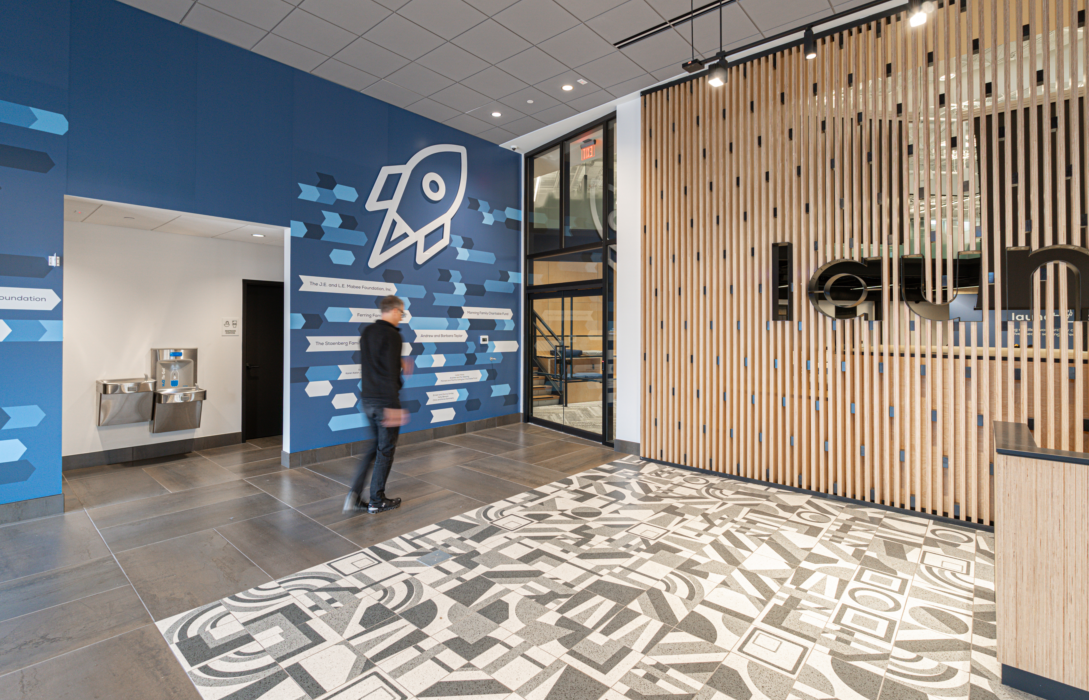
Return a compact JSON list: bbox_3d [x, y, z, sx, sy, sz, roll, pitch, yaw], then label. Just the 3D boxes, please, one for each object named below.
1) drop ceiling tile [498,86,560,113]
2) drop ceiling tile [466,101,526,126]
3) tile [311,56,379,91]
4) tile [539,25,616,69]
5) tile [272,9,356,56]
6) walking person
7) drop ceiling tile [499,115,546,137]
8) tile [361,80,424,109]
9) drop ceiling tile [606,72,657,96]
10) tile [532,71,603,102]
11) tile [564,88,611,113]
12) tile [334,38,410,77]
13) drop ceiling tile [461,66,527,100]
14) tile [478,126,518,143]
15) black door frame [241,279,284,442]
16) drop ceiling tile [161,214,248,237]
[{"bbox_3d":[-0.185,-3.183,6.192,0.610,0.020,0.610,4,5,41],"label":"drop ceiling tile"},{"bbox_3d":[-0.645,-3.222,6.596,0.605,0.020,0.605,4,5,41],"label":"drop ceiling tile"},{"bbox_3d":[-2.271,-3.171,5.586,0.508,0.020,0.605,4,5,41],"label":"tile"},{"bbox_3d":[0.334,-3.089,4.939,0.605,0.020,0.605,4,5,41],"label":"tile"},{"bbox_3d":[-2.245,-3.098,4.738,0.603,0.020,0.603,4,5,41],"label":"tile"},{"bbox_3d":[-1.426,0.467,4.150,0.530,1.780,0.500,-2,4,-37],"label":"walking person"},{"bbox_3d":[-0.293,-3.247,7.000,0.605,0.020,0.460,4,5,41],"label":"drop ceiling tile"},{"bbox_3d":[-1.868,-3.194,6.043,0.513,0.020,0.610,4,5,41],"label":"tile"},{"bbox_3d":[1.029,-3.135,5.731,0.603,0.020,0.277,4,5,41],"label":"drop ceiling tile"},{"bbox_3d":[0.275,-3.150,5.792,0.610,0.020,0.610,4,5,41],"label":"tile"},{"bbox_3d":[0.598,-3.171,6.161,0.610,0.020,0.372,4,5,41],"label":"tile"},{"bbox_3d":[-1.847,-3.139,5.219,0.605,0.020,0.605,4,5,41],"label":"tile"},{"bbox_3d":[-0.586,-3.159,5.738,0.605,0.020,0.605,4,5,41],"label":"drop ceiling tile"},{"bbox_3d":[-0.709,-3.272,7.384,0.537,0.020,0.506,4,5,41],"label":"tile"},{"bbox_3d":[-3.679,0.127,6.768,0.130,2.149,1.000,3,4,41],"label":"black door frame"},{"bbox_3d":[-3.883,-1.397,5.461,1.230,0.020,0.605,4,5,41],"label":"drop ceiling tile"}]

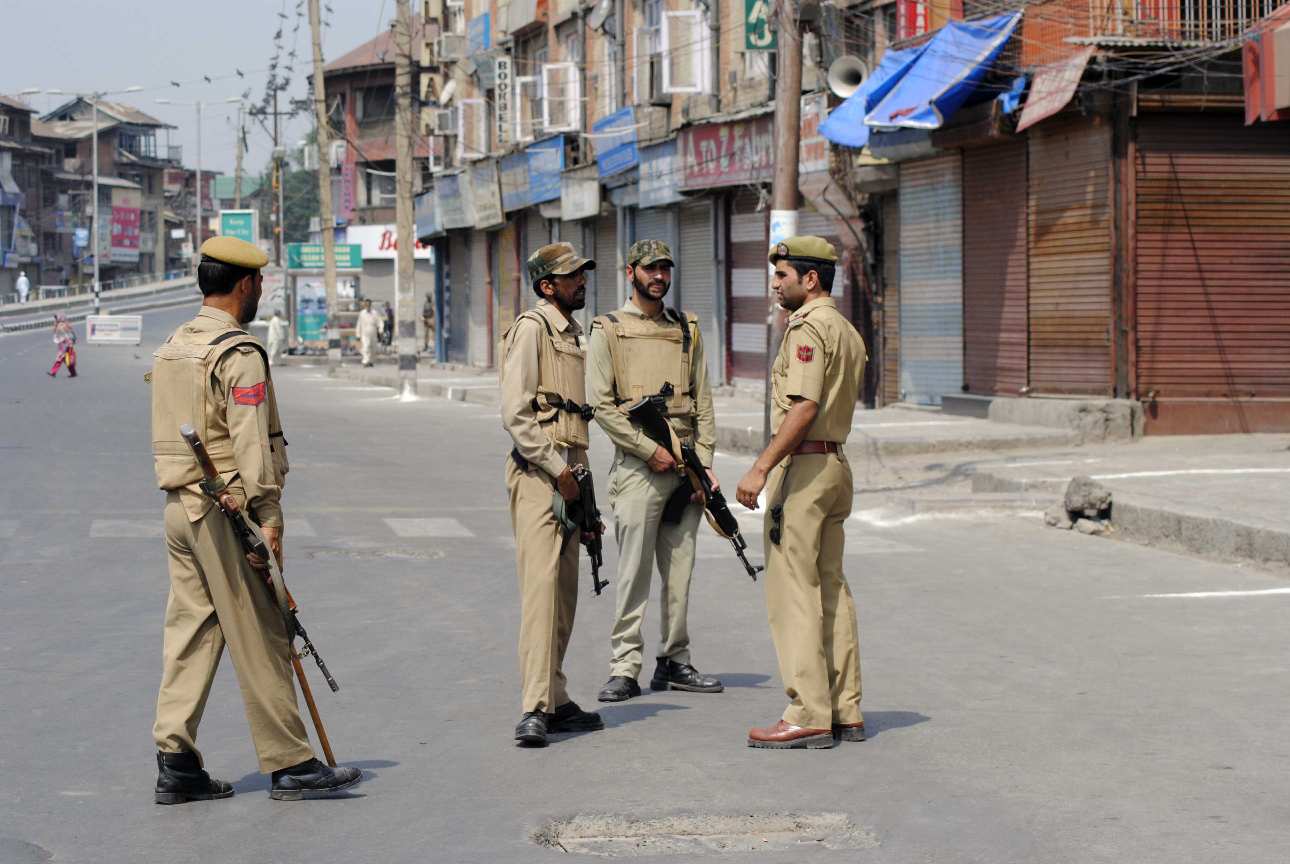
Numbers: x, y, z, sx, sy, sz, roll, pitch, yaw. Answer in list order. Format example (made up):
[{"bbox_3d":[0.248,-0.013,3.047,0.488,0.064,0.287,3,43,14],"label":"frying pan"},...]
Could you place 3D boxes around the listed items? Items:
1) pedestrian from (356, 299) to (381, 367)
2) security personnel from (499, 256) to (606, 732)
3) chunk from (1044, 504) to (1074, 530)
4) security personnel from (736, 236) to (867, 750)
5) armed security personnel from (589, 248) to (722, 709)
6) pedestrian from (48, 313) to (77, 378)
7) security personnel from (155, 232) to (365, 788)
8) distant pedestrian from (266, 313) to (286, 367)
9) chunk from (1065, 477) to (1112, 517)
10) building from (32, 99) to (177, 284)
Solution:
[{"bbox_3d":[-6.988,-2.497,95.500,0.600,1.700,0.420,0,2,6],"label":"pedestrian"},{"bbox_3d":[-0.339,0.201,13.250,0.400,1.750,0.470,1,2,29],"label":"security personnel"},{"bbox_3d":[2.851,0.568,25.898,0.210,0.180,0.200,0,2,11],"label":"chunk"},{"bbox_3d":[0.553,0.210,13.300,0.440,1.790,0.500,1,2,22],"label":"security personnel"},{"bbox_3d":[0.042,0.136,14.776,0.560,1.780,0.420,-1,2,-18],"label":"armed security personnel"},{"bbox_3d":[-14.305,-2.134,92.500,0.700,1.570,0.500,0,2,-6],"label":"pedestrian"},{"bbox_3d":[-1.219,0.265,11.701,0.620,1.730,0.540,-2,2,-38],"label":"security personnel"},{"bbox_3d":[-10.576,-2.665,108.000,0.520,1.600,0.480,0,2,0],"label":"distant pedestrian"},{"bbox_3d":[3.320,0.479,28.200,0.350,0.310,0.300,0,2,0],"label":"chunk"},{"bbox_3d":[-30.144,-13.143,210.000,5.800,11.200,7.500,1,2,22],"label":"building"}]

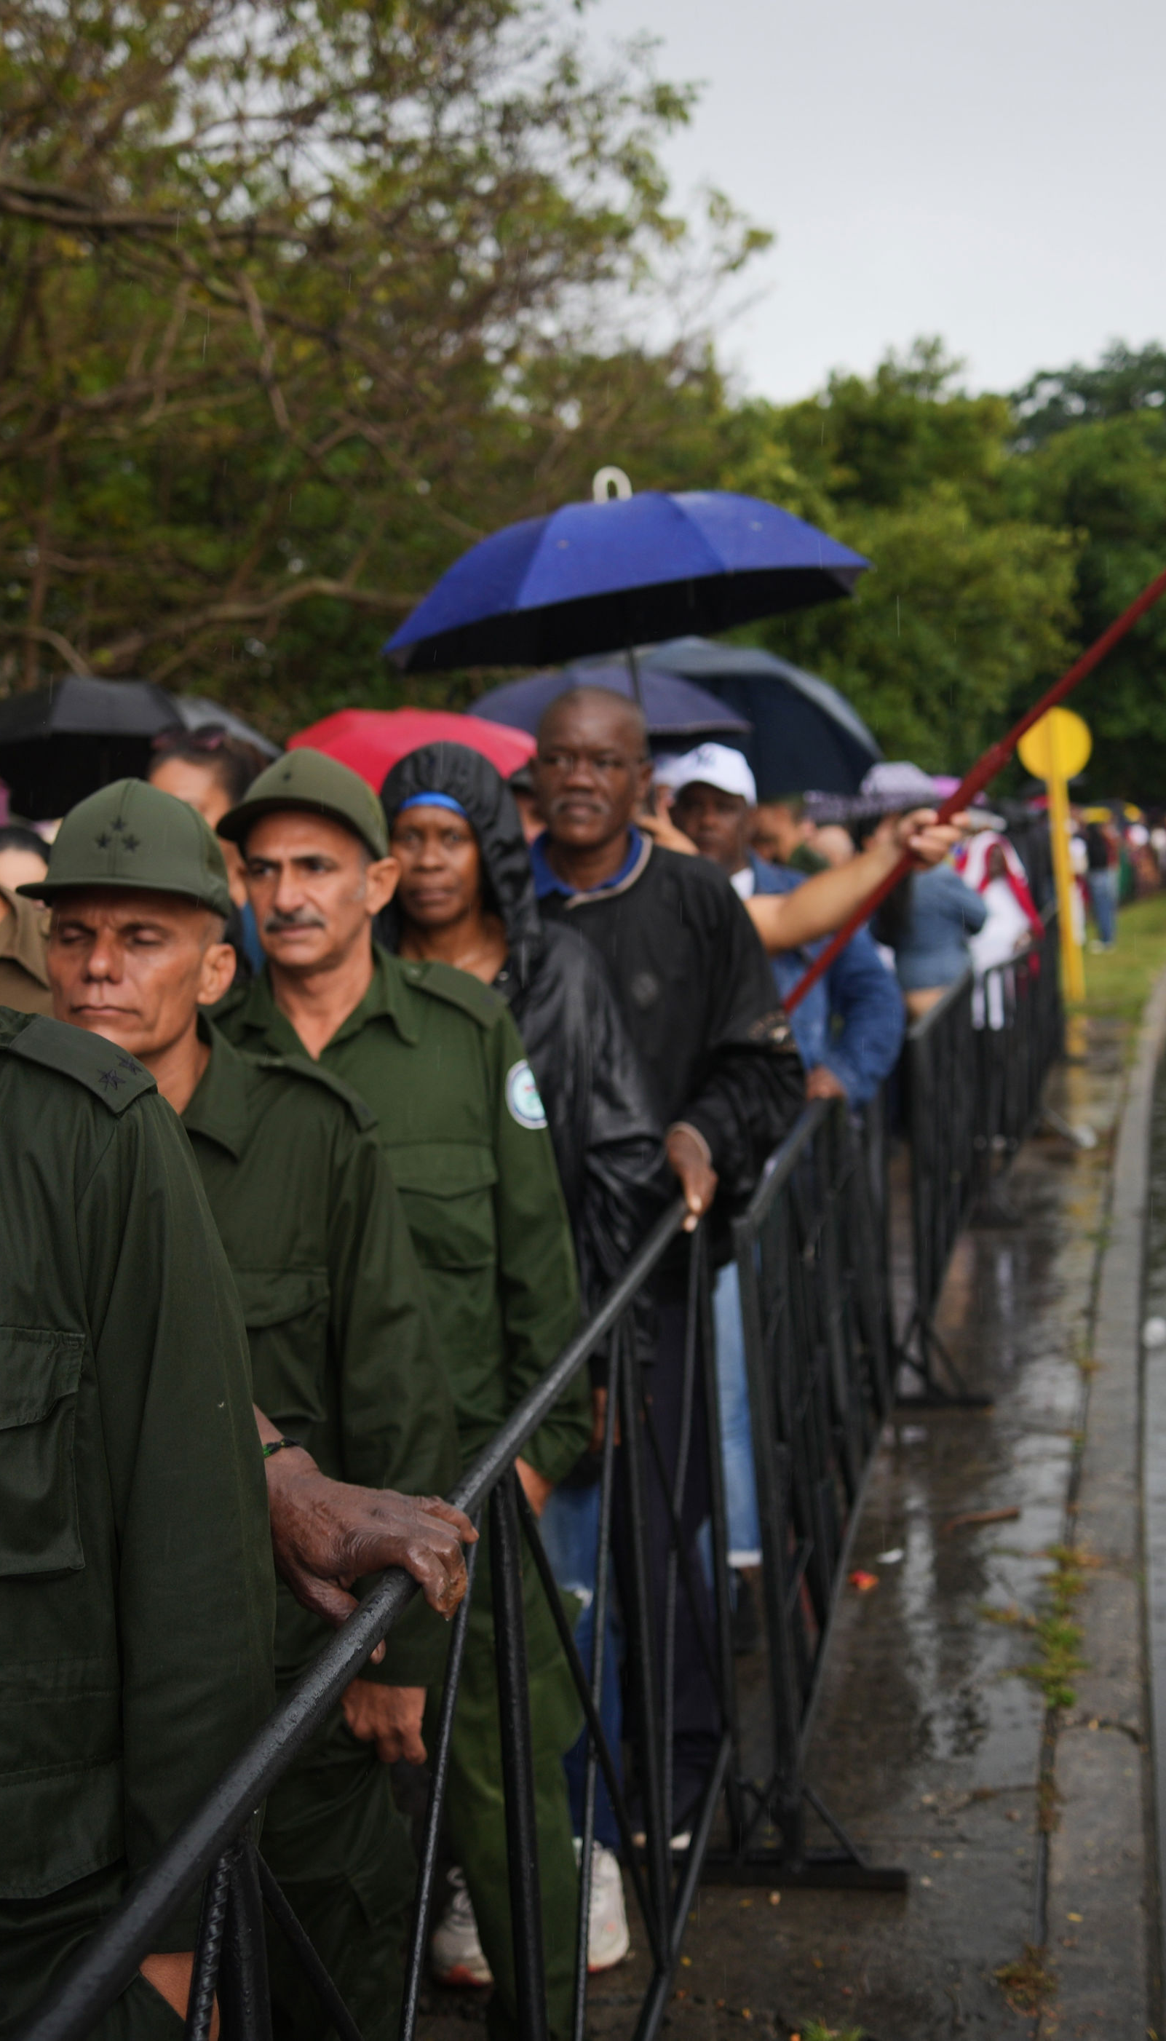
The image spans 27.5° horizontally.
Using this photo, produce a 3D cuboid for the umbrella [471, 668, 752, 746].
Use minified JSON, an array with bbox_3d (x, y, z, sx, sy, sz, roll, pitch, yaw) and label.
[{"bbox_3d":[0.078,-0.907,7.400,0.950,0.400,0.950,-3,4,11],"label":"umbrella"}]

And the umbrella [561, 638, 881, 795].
[{"bbox_3d":[0.445,-0.944,7.700,1.080,0.500,1.080,6,-22,0],"label":"umbrella"}]

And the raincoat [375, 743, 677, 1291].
[{"bbox_3d":[-0.098,0.089,3.300,0.560,0.960,0.380,-3,4,16],"label":"raincoat"}]

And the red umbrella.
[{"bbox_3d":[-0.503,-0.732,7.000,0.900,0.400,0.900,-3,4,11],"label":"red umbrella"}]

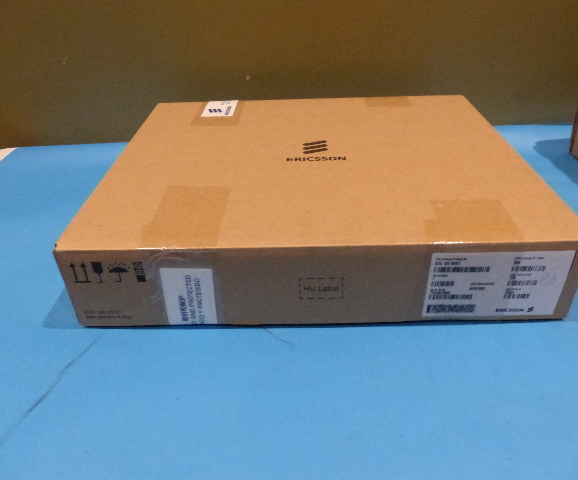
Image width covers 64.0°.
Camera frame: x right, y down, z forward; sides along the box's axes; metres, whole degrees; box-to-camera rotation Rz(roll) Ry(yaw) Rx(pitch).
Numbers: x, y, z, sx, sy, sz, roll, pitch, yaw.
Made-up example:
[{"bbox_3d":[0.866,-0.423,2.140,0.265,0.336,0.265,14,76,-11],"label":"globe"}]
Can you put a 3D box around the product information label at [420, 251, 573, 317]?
[{"bbox_3d":[0.165,0.036,0.369,0.108,0.066,0.002,-1,35,2],"label":"product information label"}]

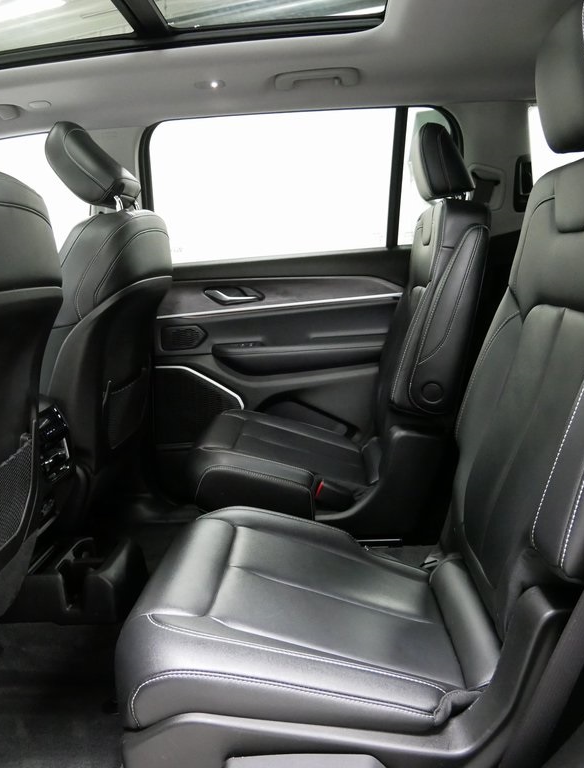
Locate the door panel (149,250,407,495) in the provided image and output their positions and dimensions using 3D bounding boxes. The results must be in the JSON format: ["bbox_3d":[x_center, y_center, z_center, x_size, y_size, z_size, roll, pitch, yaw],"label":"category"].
[{"bbox_3d":[0.026,-0.023,2.113,0.924,0.721,0.132,-2,10,1],"label":"door panel"}]

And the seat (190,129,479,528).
[{"bbox_3d":[0.095,-0.129,1.749,0.710,0.969,0.548,-2,10,1],"label":"seat"}]

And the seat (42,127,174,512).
[{"bbox_3d":[-0.706,-0.105,1.757,0.812,1.030,0.558,-2,10,1],"label":"seat"}]

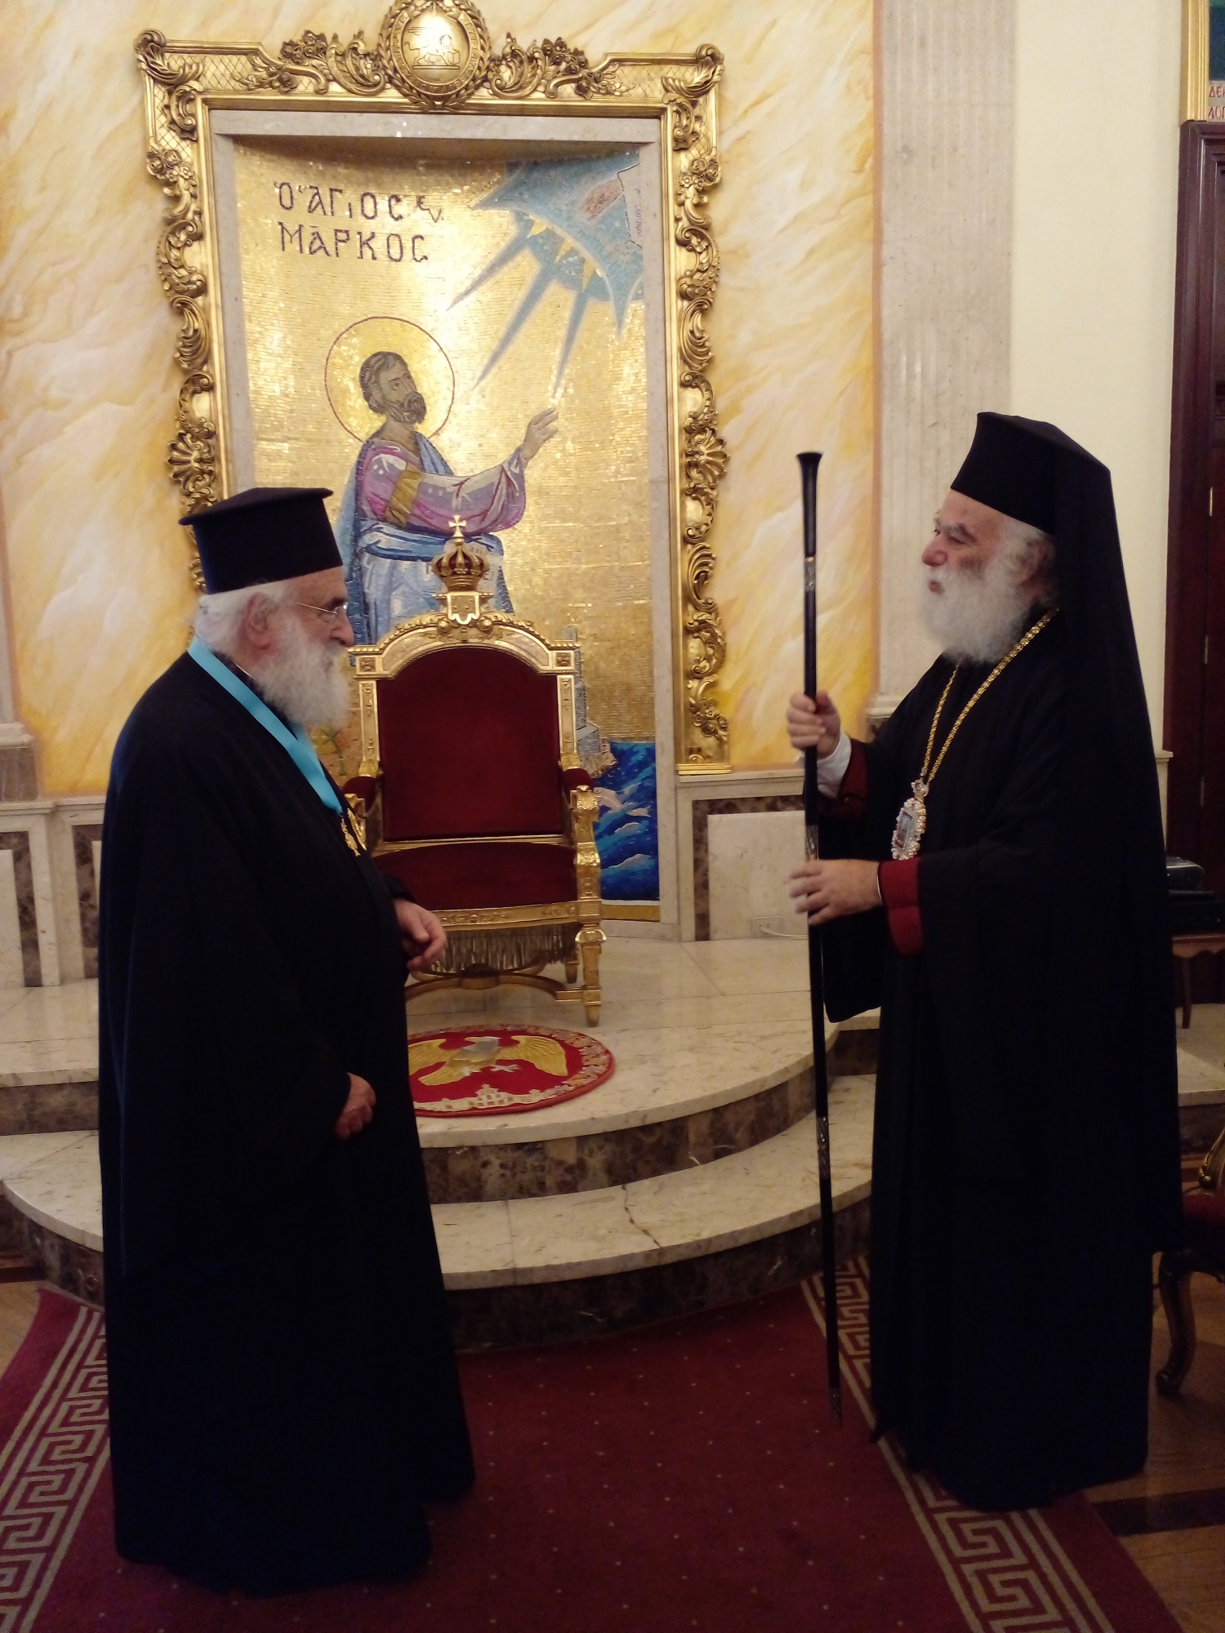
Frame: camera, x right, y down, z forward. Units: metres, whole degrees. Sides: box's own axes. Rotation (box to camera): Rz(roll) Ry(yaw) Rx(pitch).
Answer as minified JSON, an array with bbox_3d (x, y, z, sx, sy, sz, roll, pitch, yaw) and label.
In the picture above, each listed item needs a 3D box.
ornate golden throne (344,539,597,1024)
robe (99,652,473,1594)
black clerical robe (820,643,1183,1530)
[{"bbox_3d":[-0.465,-0.180,4.060,0.760,1.580,0.670,-2,7,-6],"label":"ornate golden throne"},{"bbox_3d":[-0.550,0.465,2.135,0.550,1.480,0.570,-2,7,-4],"label":"robe"},{"bbox_3d":[0.705,0.410,2.280,0.600,1.500,0.620,-3,7,-10],"label":"black clerical robe"}]

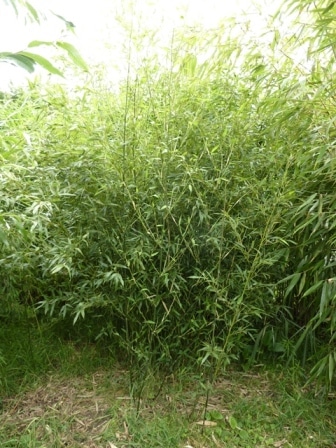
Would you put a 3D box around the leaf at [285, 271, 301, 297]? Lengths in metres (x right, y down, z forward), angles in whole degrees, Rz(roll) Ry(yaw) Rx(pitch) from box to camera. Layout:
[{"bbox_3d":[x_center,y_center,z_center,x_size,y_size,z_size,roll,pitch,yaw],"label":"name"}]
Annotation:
[{"bbox_3d":[1.001,0.494,2.600,0.045,0.235,0.030,31,-6,24],"label":"leaf"}]

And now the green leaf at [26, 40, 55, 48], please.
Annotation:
[{"bbox_3d":[-0.493,-0.694,1.250,0.110,0.025,0.030,-7,6,-20],"label":"green leaf"}]

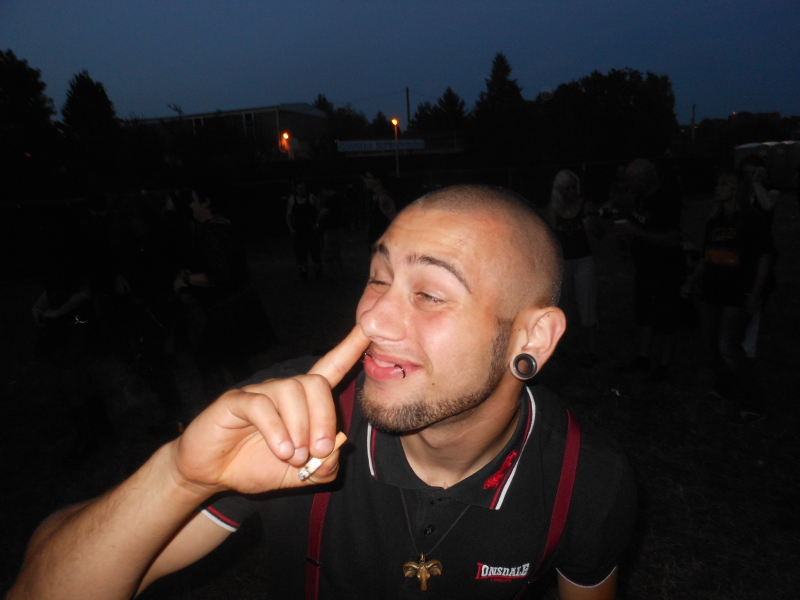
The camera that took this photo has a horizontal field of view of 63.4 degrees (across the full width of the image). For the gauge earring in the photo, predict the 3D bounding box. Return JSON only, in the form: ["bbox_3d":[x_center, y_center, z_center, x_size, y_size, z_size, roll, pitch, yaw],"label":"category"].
[{"bbox_3d":[0.107,0.057,0.558,0.022,0.022,0.011,8,-3,-9],"label":"gauge earring"}]

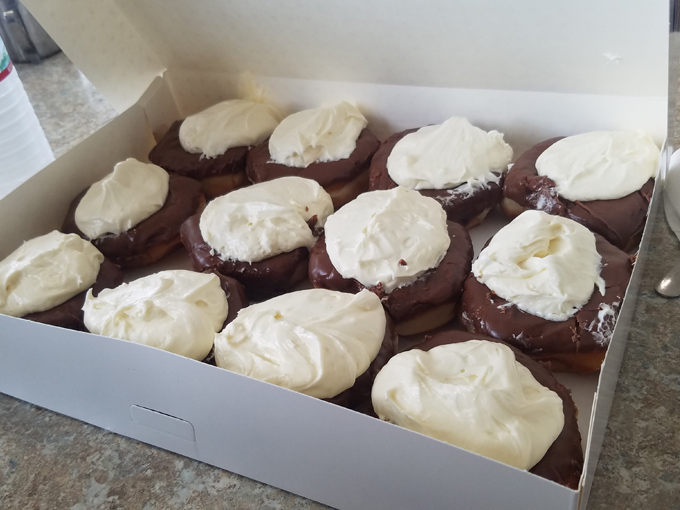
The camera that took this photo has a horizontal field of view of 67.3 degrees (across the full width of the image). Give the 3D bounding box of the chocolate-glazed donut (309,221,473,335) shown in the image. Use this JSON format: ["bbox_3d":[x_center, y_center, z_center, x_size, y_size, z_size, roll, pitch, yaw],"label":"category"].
[{"bbox_3d":[0.029,0.005,0.301,0.095,0.036,0.095,10,44,19],"label":"chocolate-glazed donut"}]

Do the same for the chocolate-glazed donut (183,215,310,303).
[{"bbox_3d":[-0.061,-0.008,0.331,0.085,0.036,0.085,10,44,19],"label":"chocolate-glazed donut"}]

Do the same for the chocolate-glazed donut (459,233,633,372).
[{"bbox_3d":[0.108,0.021,0.271,0.087,0.036,0.087,10,44,19],"label":"chocolate-glazed donut"}]

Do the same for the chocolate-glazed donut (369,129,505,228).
[{"bbox_3d":[0.068,-0.057,0.366,0.095,0.036,0.095,10,44,19],"label":"chocolate-glazed donut"}]

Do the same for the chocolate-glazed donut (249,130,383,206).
[{"bbox_3d":[-0.021,-0.071,0.396,0.100,0.036,0.100,10,44,19],"label":"chocolate-glazed donut"}]

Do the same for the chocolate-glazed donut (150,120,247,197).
[{"bbox_3d":[-0.112,-0.082,0.422,0.091,0.036,0.091,10,44,19],"label":"chocolate-glazed donut"}]

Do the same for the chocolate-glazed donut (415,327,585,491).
[{"bbox_3d":[0.054,0.072,0.222,0.093,0.036,0.093,10,44,19],"label":"chocolate-glazed donut"}]

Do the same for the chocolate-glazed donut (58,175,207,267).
[{"bbox_3d":[-0.147,-0.028,0.367,0.096,0.036,0.096,10,44,19],"label":"chocolate-glazed donut"}]

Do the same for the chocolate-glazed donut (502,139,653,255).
[{"bbox_3d":[0.154,-0.038,0.330,0.094,0.036,0.094,10,44,19],"label":"chocolate-glazed donut"}]

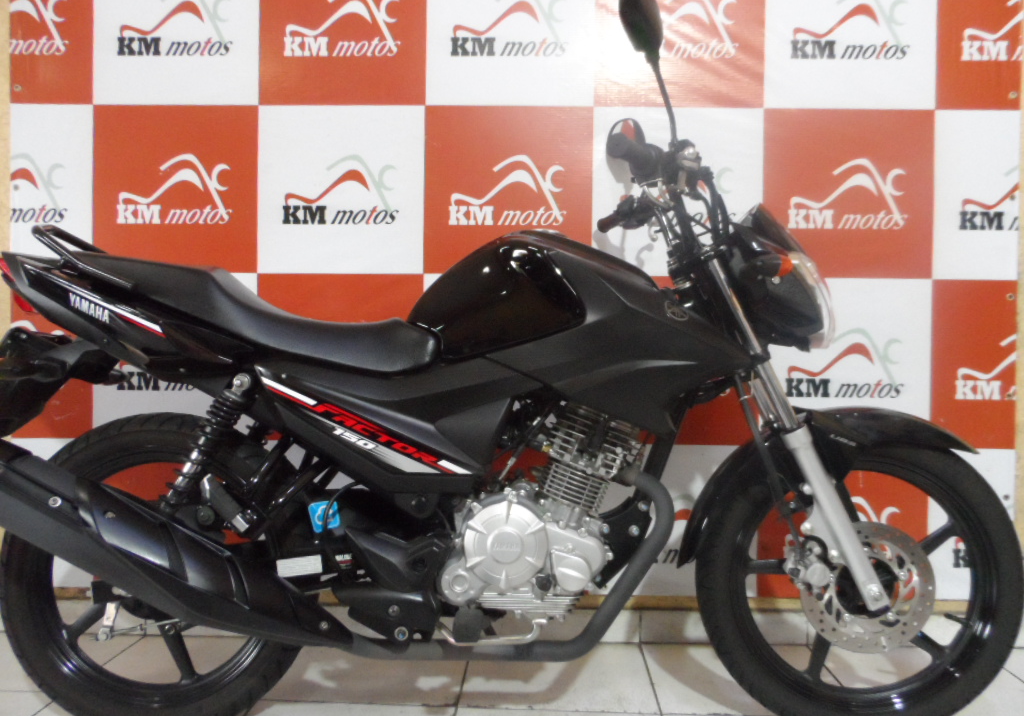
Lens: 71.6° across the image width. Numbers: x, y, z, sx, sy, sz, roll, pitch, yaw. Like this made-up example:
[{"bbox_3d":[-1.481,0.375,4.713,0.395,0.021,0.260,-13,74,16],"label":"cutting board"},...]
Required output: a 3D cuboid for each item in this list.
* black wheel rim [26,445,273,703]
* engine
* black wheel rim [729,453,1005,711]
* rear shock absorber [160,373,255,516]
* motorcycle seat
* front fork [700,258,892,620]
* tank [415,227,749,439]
[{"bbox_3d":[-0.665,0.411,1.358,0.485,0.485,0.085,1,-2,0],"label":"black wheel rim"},{"bbox_3d":[0.057,0.281,1.360,0.390,0.410,0.330,1,-2,0],"label":"engine"},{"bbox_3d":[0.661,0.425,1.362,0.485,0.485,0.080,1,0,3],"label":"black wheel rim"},{"bbox_3d":[-0.541,0.164,1.242,0.067,0.320,0.067,27,-2,1],"label":"rear shock absorber"},{"bbox_3d":[-0.475,-0.081,1.376,0.685,0.225,0.260,1,-2,0],"label":"motorcycle seat"},{"bbox_3d":[0.515,0.136,1.369,0.080,0.720,0.235,-26,-2,2],"label":"front fork"},{"bbox_3d":[0.121,-0.055,1.377,0.625,0.375,0.350,1,-2,0],"label":"tank"}]

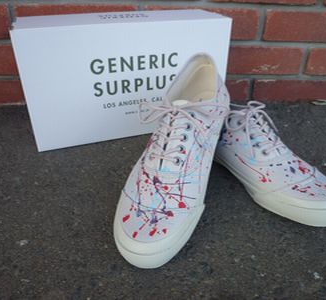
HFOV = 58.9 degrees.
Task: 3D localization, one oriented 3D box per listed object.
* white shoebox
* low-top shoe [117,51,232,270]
[{"bbox_3d":[-0.064,-0.135,0.519,0.335,0.189,0.114,-10,34,-17],"label":"white shoebox"},{"bbox_3d":[0.019,-0.014,0.336,0.100,0.098,0.281,10,53,18],"label":"low-top shoe"}]

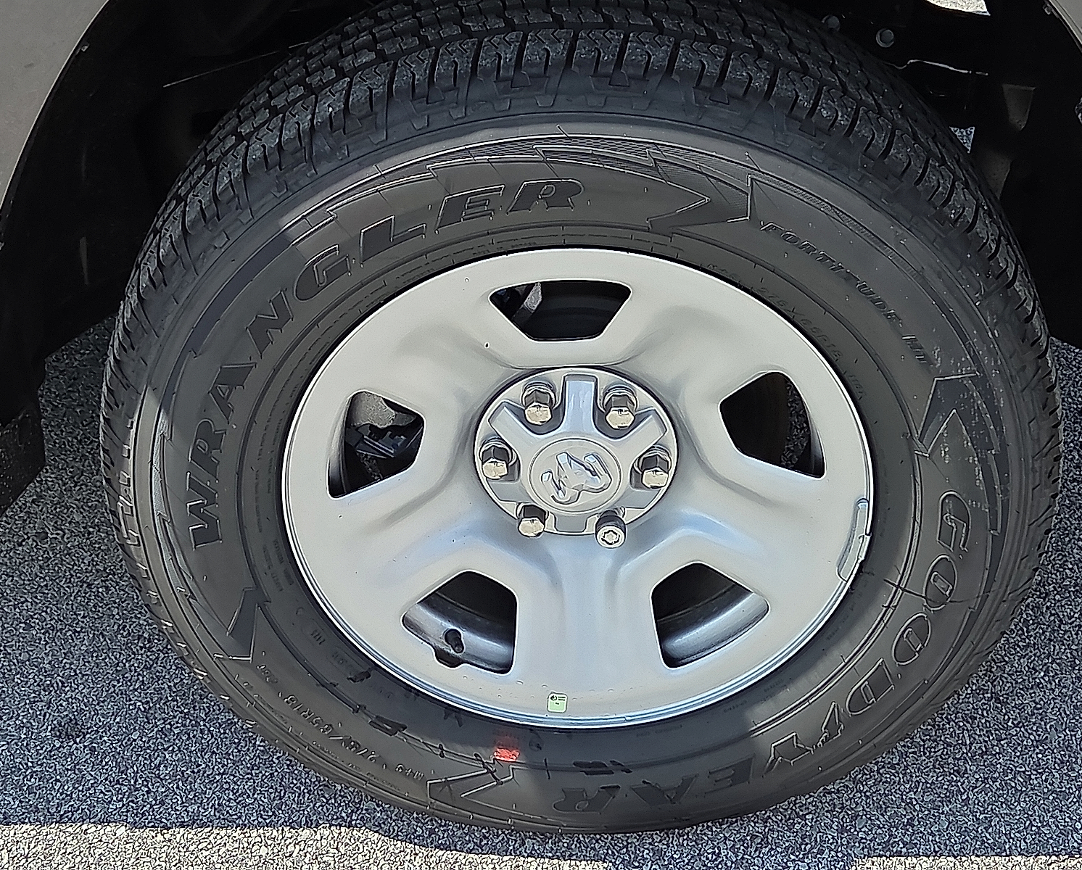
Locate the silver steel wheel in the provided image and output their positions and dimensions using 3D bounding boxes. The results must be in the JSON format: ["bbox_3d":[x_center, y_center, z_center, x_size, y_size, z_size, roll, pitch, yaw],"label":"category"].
[{"bbox_3d":[0.030,0.002,1.792,0.500,0.500,0.210,0,34,0],"label":"silver steel wheel"}]

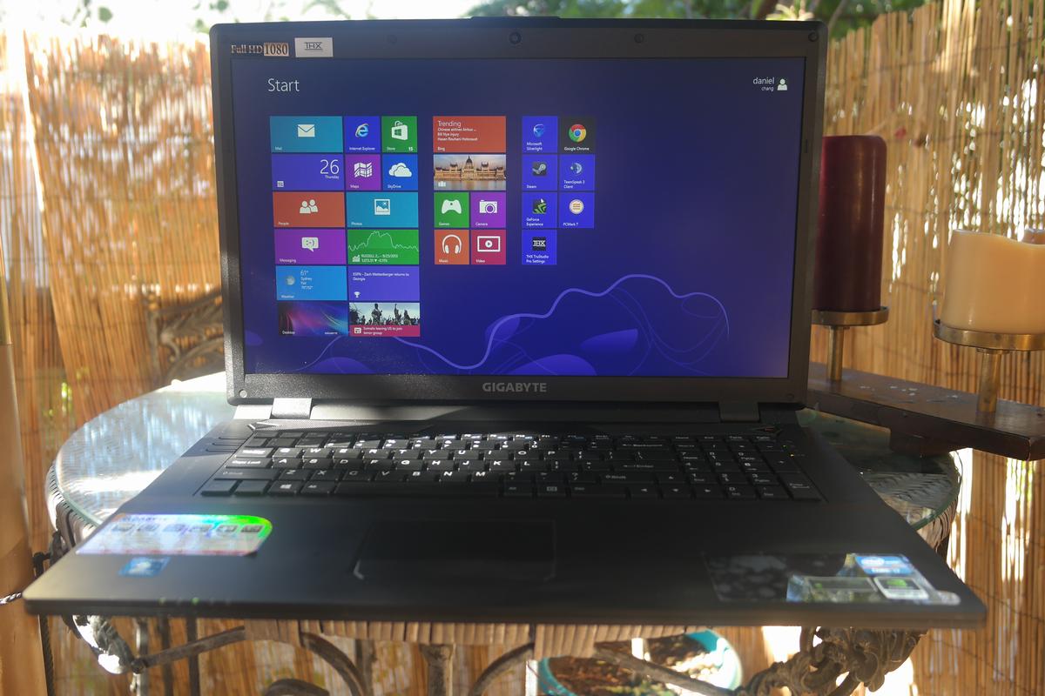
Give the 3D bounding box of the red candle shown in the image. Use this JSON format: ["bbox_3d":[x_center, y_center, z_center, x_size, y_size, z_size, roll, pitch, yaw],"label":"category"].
[{"bbox_3d":[0.274,-0.102,0.746,0.070,0.150,0.070,-1,10,0],"label":"red candle"}]

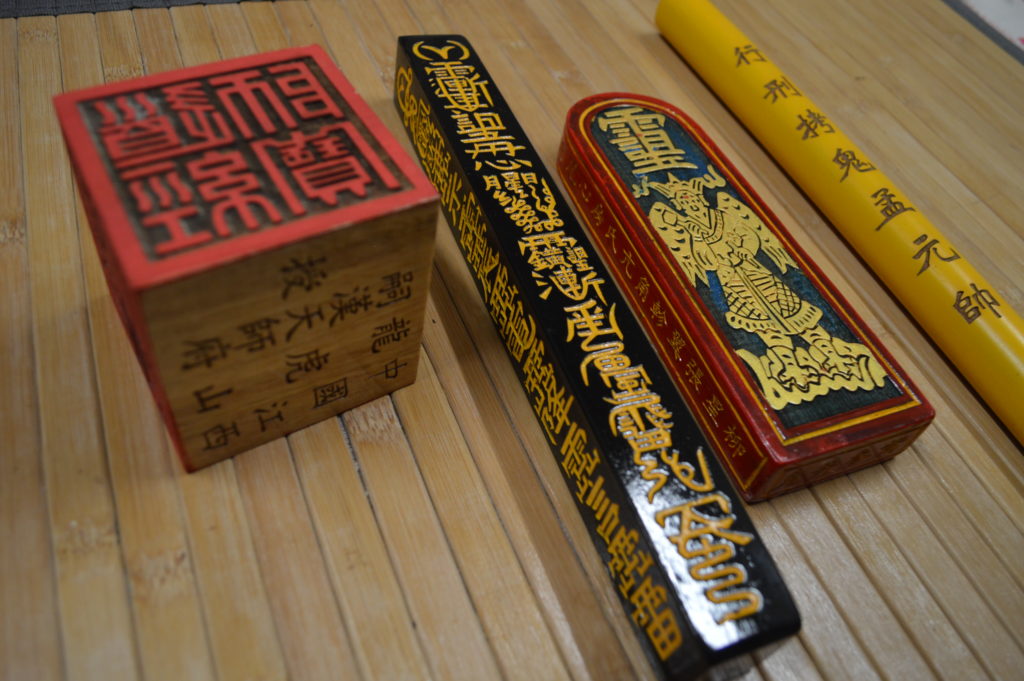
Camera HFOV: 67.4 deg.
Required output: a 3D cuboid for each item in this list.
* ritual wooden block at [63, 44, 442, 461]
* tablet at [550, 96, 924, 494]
[{"bbox_3d":[-0.073,-0.023,0.221,0.072,0.079,0.070,-22,59,-27],"label":"ritual wooden block"},{"bbox_3d":[0.073,-0.032,0.296,0.064,0.024,0.181,-12,55,-21],"label":"tablet"}]

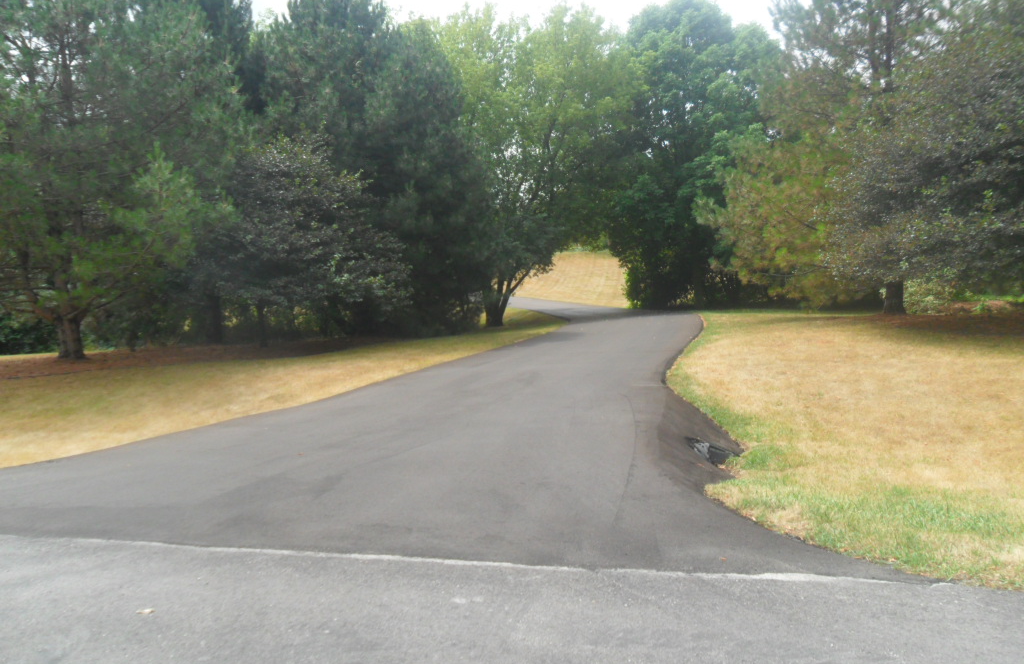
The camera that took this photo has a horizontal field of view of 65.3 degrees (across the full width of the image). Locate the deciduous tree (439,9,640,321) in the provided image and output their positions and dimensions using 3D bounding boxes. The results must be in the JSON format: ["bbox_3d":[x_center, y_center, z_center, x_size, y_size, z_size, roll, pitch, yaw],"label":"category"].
[{"bbox_3d":[0.879,-5.524,26.500,6.240,10.360,6.400,0,3,0],"label":"deciduous tree"}]

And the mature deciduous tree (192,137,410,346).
[{"bbox_3d":[-4.823,-2.074,18.300,4.700,4.670,4.900,0,3,0],"label":"mature deciduous tree"}]

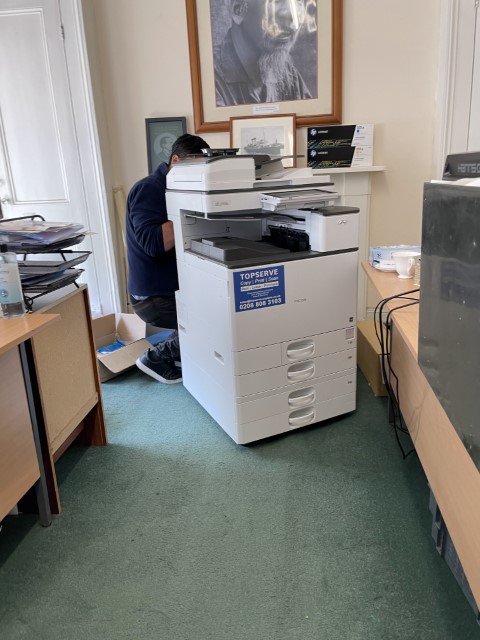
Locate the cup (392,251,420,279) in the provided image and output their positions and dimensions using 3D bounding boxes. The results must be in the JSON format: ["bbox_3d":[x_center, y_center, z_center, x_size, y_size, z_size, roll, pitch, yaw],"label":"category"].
[{"bbox_3d":[0.555,-0.179,1.607,0.096,0.074,0.096,-3,16,1],"label":"cup"}]

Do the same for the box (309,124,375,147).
[{"bbox_3d":[0.618,-1.136,2.997,0.395,0.118,0.130,-2,16,5],"label":"box"}]

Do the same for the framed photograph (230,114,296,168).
[{"bbox_3d":[0.154,-1.136,3.092,0.419,0.337,0.020,-2,6,5],"label":"framed photograph"}]

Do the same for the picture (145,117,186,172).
[{"bbox_3d":[-0.477,-1.130,3.139,0.270,0.367,0.020,-2,6,5],"label":"picture"}]

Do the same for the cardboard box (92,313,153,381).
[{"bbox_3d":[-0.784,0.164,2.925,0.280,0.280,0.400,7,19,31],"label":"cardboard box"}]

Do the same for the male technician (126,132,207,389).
[{"bbox_3d":[-0.341,-0.369,2.783,0.620,1.336,0.500,0,16,10],"label":"male technician"}]

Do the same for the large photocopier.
[{"bbox_3d":[0.089,-0.143,2.230,0.595,1.160,0.700,-10,17,-23],"label":"large photocopier"}]

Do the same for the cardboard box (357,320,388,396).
[{"bbox_3d":[0.822,0.198,2.601,0.290,0.225,0.500,-3,16,2],"label":"cardboard box"}]

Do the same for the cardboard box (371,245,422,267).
[{"bbox_3d":[0.620,-0.261,1.861,0.215,0.085,0.110,-1,16,9],"label":"cardboard box"}]

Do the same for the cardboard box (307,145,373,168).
[{"bbox_3d":[0.618,-1.011,2.997,0.395,0.118,0.130,-2,16,5],"label":"cardboard box"}]

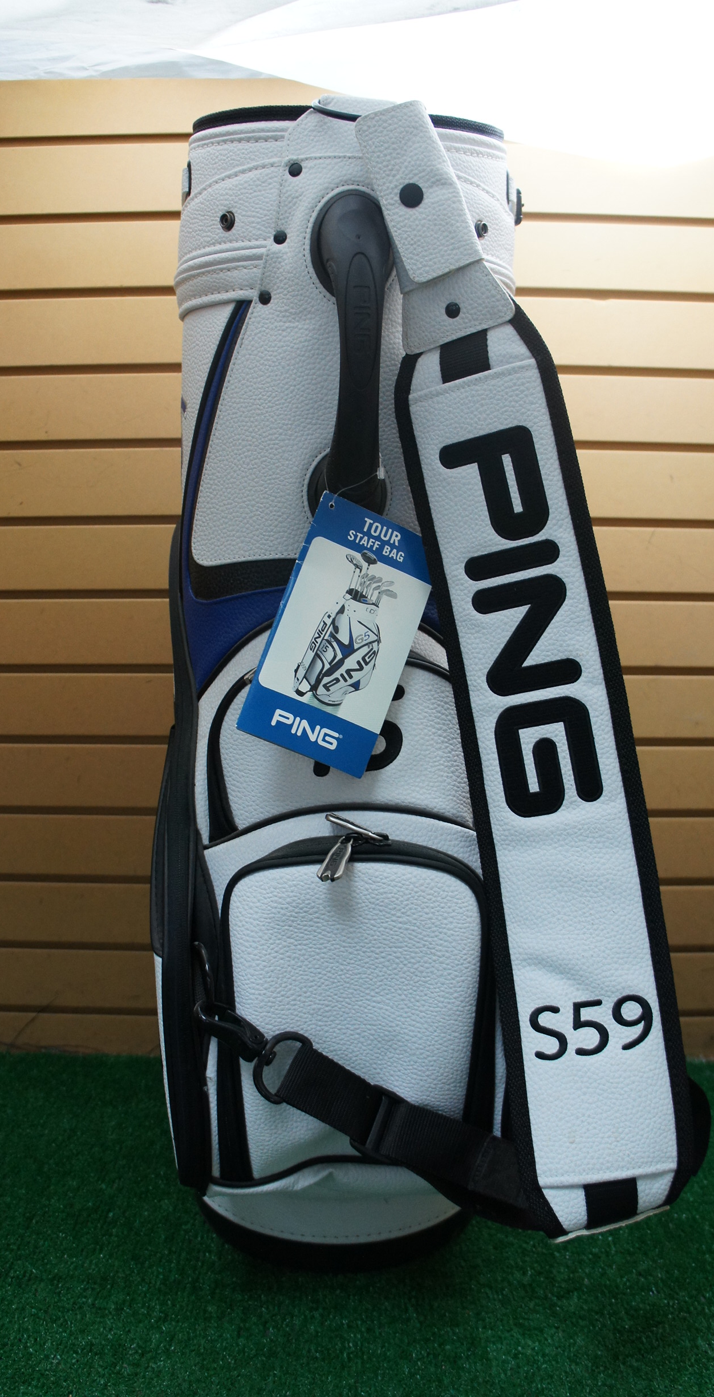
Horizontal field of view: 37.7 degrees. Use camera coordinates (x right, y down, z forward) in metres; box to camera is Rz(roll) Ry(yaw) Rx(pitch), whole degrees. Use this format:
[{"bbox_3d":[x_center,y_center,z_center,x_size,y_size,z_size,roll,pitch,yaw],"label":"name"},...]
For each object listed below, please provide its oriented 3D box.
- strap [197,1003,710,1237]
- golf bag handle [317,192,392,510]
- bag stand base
[{"bbox_3d":[0.063,0.292,0.733,0.350,0.145,0.110,0,8,0],"label":"strap"},{"bbox_3d":[0.001,-0.221,0.686,0.055,0.210,0.050,0,8,0],"label":"golf bag handle"},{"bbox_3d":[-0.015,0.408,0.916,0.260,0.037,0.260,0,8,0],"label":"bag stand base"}]

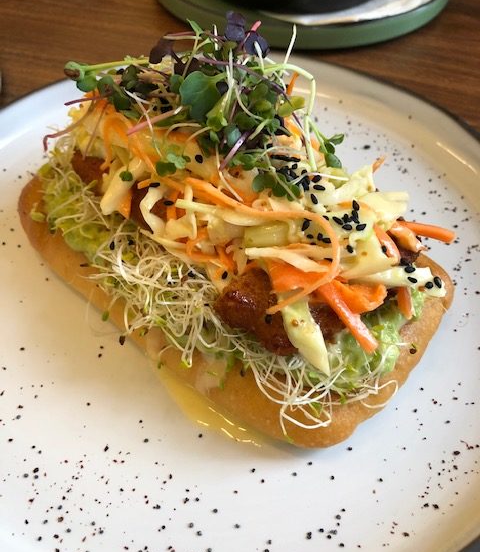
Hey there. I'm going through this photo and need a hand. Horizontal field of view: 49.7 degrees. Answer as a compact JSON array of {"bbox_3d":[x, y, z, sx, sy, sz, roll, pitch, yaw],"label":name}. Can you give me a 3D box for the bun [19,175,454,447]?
[{"bbox_3d":[-0.007,-0.011,0.209,0.166,0.036,0.096,35,60,23],"label":"bun"}]

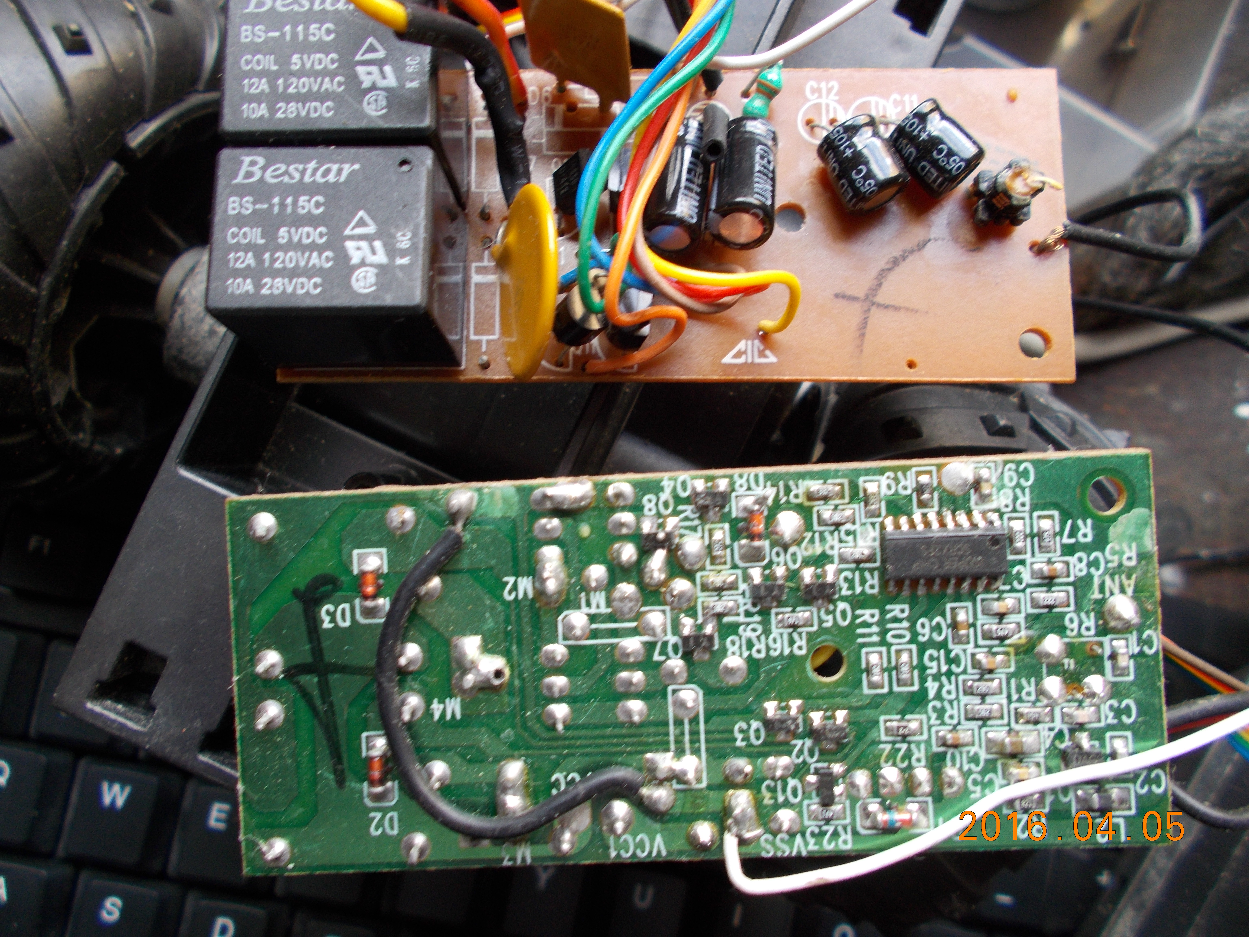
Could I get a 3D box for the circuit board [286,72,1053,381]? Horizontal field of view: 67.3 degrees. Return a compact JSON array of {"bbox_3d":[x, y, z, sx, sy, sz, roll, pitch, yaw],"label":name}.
[{"bbox_3d":[0.005,-0.025,0.095,0.078,0.002,0.032,0,82,1],"label":"circuit board"}]

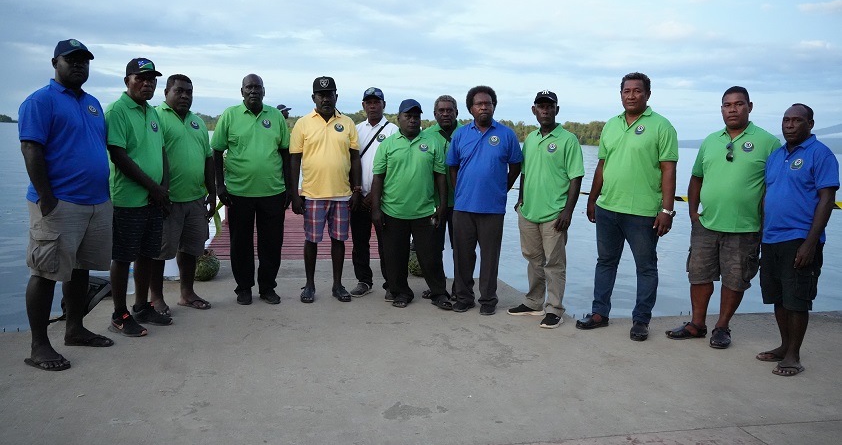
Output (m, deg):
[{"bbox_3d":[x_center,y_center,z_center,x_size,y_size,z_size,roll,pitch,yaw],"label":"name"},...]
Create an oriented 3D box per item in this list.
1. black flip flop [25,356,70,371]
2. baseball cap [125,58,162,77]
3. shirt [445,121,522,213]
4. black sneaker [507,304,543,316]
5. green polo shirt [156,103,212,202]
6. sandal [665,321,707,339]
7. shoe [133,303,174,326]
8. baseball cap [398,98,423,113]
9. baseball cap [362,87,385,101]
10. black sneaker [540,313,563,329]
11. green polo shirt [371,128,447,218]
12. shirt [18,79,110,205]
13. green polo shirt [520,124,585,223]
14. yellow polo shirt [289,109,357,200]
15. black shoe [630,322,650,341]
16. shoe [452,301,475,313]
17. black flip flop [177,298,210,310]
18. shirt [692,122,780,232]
[{"bbox_3d":[-2.016,0.739,3.537,0.290,0.065,0.110,4,8,15],"label":"black flip flop"},{"bbox_3d":[-1.708,-0.957,4.040,0.260,0.125,0.180,8,9,37],"label":"baseball cap"},{"bbox_3d":[0.466,-0.420,4.845,0.574,0.702,0.310,3,7,5],"label":"shirt"},{"bbox_3d":[0.814,0.651,5.014,0.295,0.105,0.105,1,7,-7],"label":"black sneaker"},{"bbox_3d":[-1.755,-0.505,4.690,0.540,0.710,0.320,-5,10,-44],"label":"green polo shirt"},{"bbox_3d":[1.836,0.732,4.515,0.285,0.105,0.110,1,8,-11],"label":"sandal"},{"bbox_3d":[-1.795,0.611,4.375,0.285,0.115,0.105,3,8,8],"label":"shoe"},{"bbox_3d":[-0.079,-0.895,5.050,0.175,0.120,0.250,-1,8,-22],"label":"baseball cap"},{"bbox_3d":[-0.384,-1.042,5.320,0.175,0.120,0.250,2,7,0],"label":"baseball cap"},{"bbox_3d":[0.954,0.664,4.666,0.105,0.110,0.285,6,8,26],"label":"black sneaker"},{"bbox_3d":[-0.087,-0.357,4.890,0.565,0.667,0.320,2,7,-2],"label":"green polo shirt"},{"bbox_3d":[-1.901,-0.441,3.521,0.350,0.665,0.523,6,8,26],"label":"shirt"},{"bbox_3d":[0.948,-0.353,4.717,0.480,0.690,0.290,8,10,39],"label":"green polo shirt"},{"bbox_3d":[-0.733,-0.529,4.986,0.546,0.684,0.310,1,7,-10],"label":"yellow polo shirt"},{"bbox_3d":[1.501,0.721,4.485,0.110,0.110,0.290,6,8,25],"label":"black shoe"},{"bbox_3d":[0.385,0.607,4.986,0.105,0.100,0.285,8,9,38],"label":"shoe"},{"bbox_3d":[-1.676,0.596,4.850,0.270,0.065,0.100,4,8,16],"label":"black flip flop"},{"bbox_3d":[2.045,-0.304,4.277,0.569,0.702,0.380,6,8,30],"label":"shirt"}]

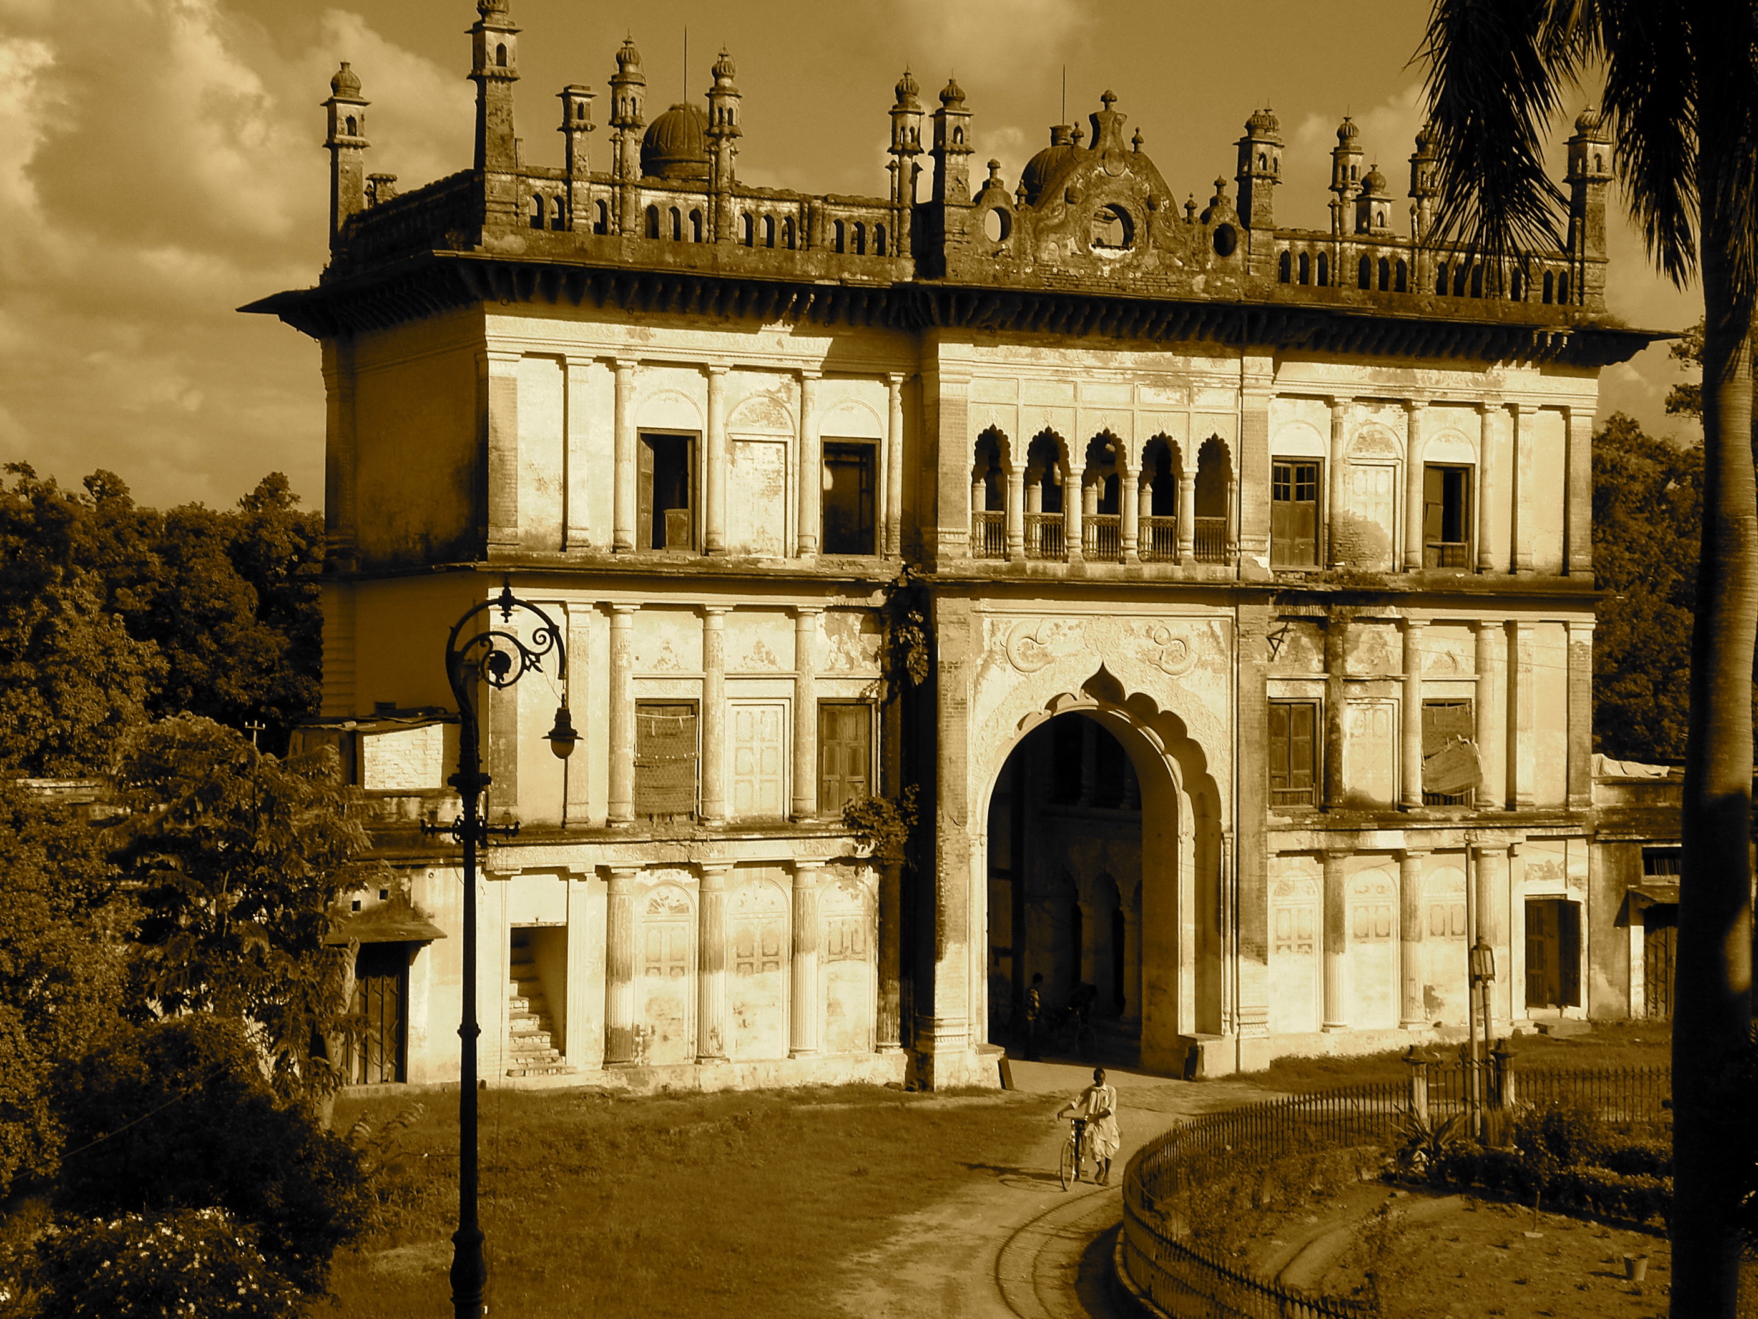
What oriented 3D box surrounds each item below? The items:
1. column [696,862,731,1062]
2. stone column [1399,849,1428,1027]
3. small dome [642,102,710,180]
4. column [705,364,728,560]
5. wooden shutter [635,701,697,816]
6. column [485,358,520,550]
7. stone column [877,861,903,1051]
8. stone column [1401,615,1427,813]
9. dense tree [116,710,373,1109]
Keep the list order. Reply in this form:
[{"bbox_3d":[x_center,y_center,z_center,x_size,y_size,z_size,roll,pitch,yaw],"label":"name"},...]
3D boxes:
[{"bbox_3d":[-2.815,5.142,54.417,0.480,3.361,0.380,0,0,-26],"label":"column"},{"bbox_3d":[10.191,5.311,60.951,0.500,3.380,0.500,0,-1,0],"label":"stone column"},{"bbox_3d":[-3.827,-10.138,62.561,1.610,1.530,1.610,0,0,0],"label":"small dome"},{"bbox_3d":[-2.845,-3.486,55.918,0.380,3.331,0.340,0,0,-28],"label":"column"},{"bbox_3d":[-3.613,1.687,54.334,1.080,1.948,0.100,0,0,-26],"label":"wooden shutter"},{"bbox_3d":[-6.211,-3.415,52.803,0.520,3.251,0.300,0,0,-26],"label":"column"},{"bbox_3d":[0.196,5.266,56.927,0.460,3.370,0.430,0,0,0],"label":"stone column"},{"bbox_3d":[10.155,1.027,60.736,0.400,3.585,0.300,0,0,-26],"label":"stone column"},{"bbox_3d":[-9.594,3.801,48.837,3.900,6.000,3.800,0,0,0],"label":"dense tree"}]

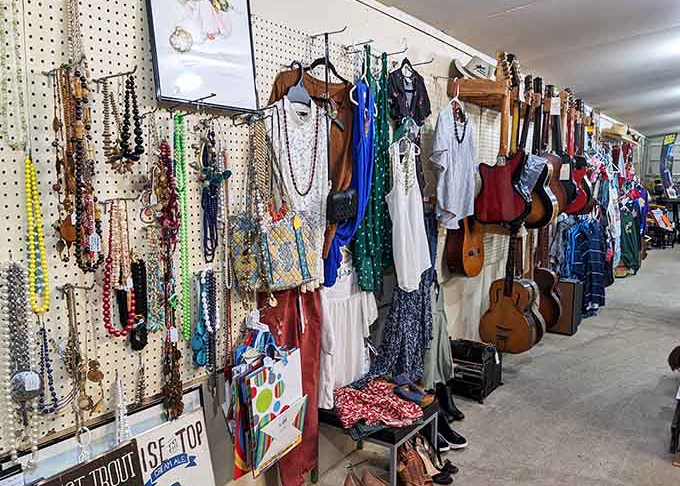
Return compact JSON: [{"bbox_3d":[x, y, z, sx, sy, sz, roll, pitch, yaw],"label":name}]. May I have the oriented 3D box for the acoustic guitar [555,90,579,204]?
[{"bbox_3d":[1.819,-0.784,4.349,0.360,0.933,0.090,5,9,42],"label":"acoustic guitar"}]

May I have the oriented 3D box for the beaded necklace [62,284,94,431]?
[{"bbox_3d":[-0.641,0.280,1.295,0.040,0.368,0.055,4,8,34],"label":"beaded necklace"}]

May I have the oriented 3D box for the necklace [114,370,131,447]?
[{"bbox_3d":[-0.577,0.442,1.408,0.025,0.205,0.035,4,8,34],"label":"necklace"}]

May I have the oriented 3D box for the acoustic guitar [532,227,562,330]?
[{"bbox_3d":[1.537,0.160,3.971,0.110,0.970,0.380,-7,9,-43],"label":"acoustic guitar"}]

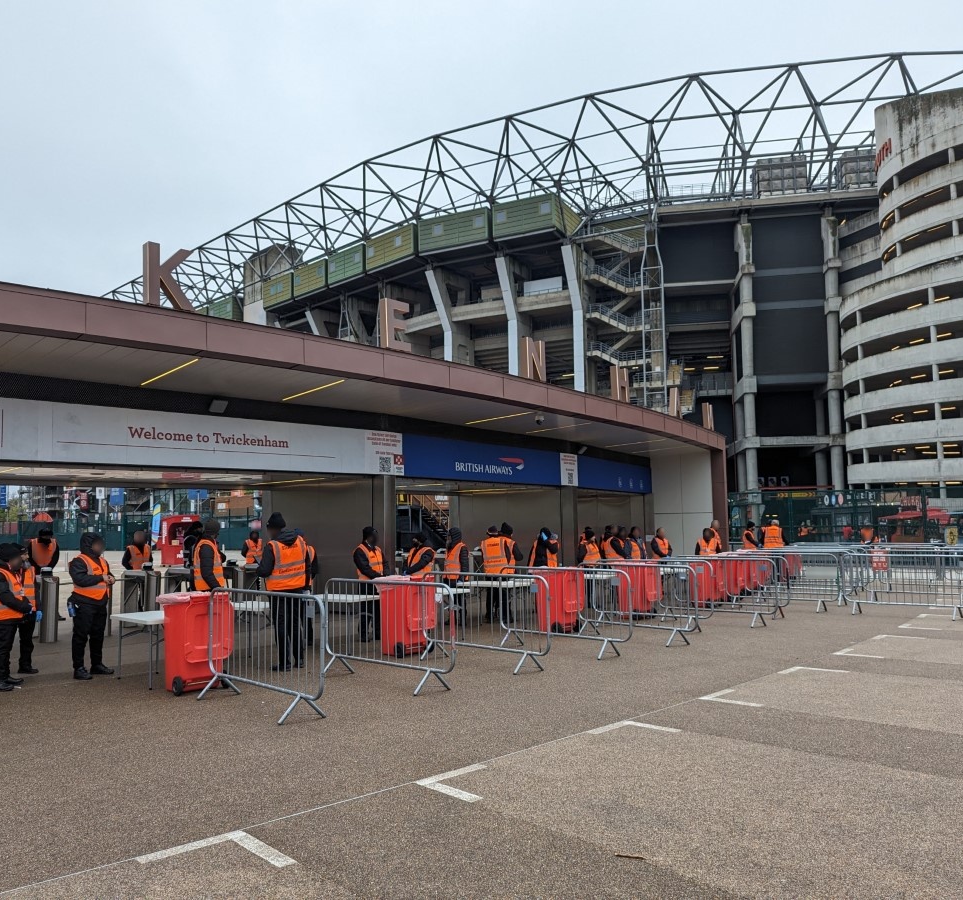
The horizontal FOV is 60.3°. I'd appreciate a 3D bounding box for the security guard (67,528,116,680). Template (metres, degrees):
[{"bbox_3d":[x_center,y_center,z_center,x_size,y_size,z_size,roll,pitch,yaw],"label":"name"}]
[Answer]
[{"bbox_3d":[-4.635,1.844,9.946,0.400,1.700,0.540,-3,-5,17],"label":"security guard"}]

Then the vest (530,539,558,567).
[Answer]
[{"bbox_3d":[1.250,2.121,16.600,0.550,0.650,0.350,-2,-5,7],"label":"vest"}]

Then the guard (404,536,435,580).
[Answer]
[{"bbox_3d":[-1.013,2.235,13.875,0.420,1.620,0.500,4,-7,-44],"label":"guard"}]

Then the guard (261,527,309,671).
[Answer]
[{"bbox_3d":[-2.483,1.771,10.459,0.580,1.890,0.420,3,-7,-37],"label":"guard"}]

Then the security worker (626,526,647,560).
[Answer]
[{"bbox_3d":[3.458,2.565,18.678,0.520,1.680,0.360,3,-7,-40],"label":"security worker"}]

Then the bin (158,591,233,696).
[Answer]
[{"bbox_3d":[-3.140,2.032,8.968,0.760,1.060,0.580,-6,-7,43],"label":"bin"}]

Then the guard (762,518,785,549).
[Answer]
[{"bbox_3d":[8.161,2.862,23.281,0.560,1.760,0.360,-3,-6,19],"label":"guard"}]

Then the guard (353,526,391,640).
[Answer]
[{"bbox_3d":[-1.697,2.067,12.803,0.400,1.730,0.520,-5,-7,41],"label":"guard"}]

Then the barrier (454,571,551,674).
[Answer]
[{"bbox_3d":[0.000,2.090,10.210,0.460,1.100,2.300,4,-7,-43],"label":"barrier"}]

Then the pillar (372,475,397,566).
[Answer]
[{"bbox_3d":[-2.025,1.986,17.226,0.360,2.800,0.360,-5,-7,39],"label":"pillar"}]

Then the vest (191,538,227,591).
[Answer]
[{"bbox_3d":[-3.343,1.407,10.200,0.340,0.640,0.500,1,-5,-17],"label":"vest"}]

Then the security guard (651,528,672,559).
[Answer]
[{"bbox_3d":[4.226,2.644,19.577,0.540,1.660,0.360,1,-6,-23],"label":"security guard"}]

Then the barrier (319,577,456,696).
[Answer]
[{"bbox_3d":[-1.080,2.010,9.190,0.460,1.100,2.360,4,-7,-42],"label":"barrier"}]

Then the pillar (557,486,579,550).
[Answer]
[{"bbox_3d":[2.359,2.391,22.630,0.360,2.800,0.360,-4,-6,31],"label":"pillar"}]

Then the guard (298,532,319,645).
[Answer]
[{"bbox_3d":[-2.626,2.022,12.171,0.520,1.720,0.380,1,-6,-18],"label":"guard"}]

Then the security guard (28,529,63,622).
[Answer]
[{"bbox_3d":[-8.706,2.462,16.519,0.580,1.790,0.380,2,-6,-30],"label":"security guard"}]

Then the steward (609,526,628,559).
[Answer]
[{"bbox_3d":[3.027,2.535,18.379,0.380,1.700,0.500,-3,-6,23],"label":"steward"}]

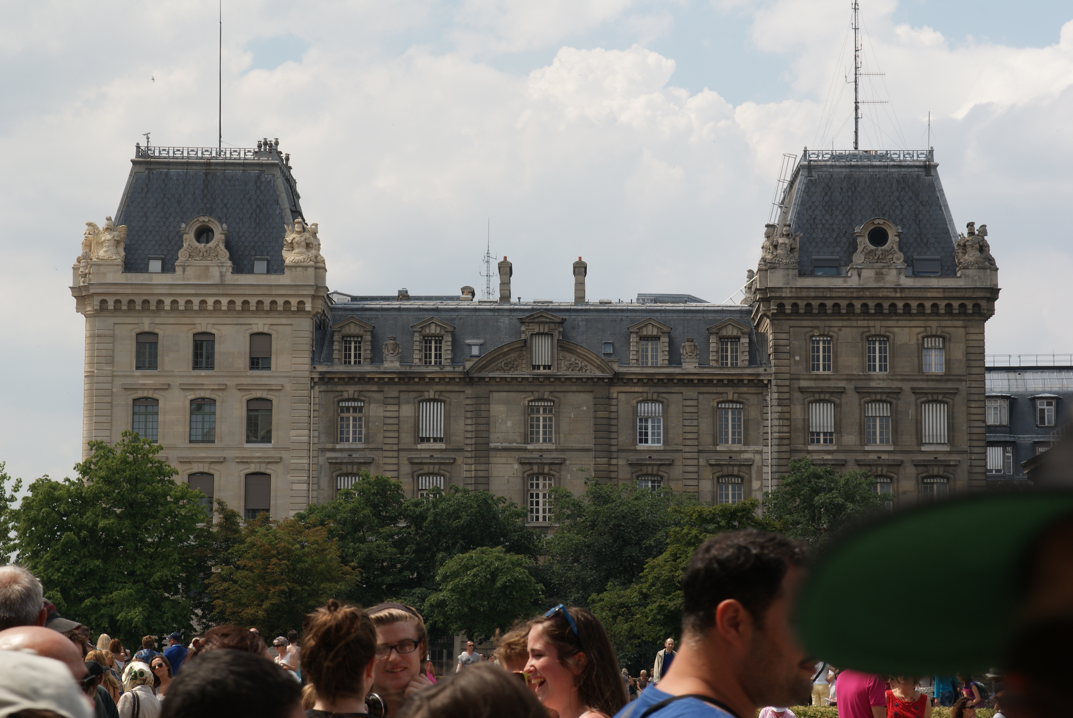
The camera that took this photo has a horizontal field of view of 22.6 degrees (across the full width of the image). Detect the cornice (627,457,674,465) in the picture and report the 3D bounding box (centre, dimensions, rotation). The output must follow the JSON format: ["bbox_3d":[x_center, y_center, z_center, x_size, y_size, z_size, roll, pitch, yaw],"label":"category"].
[{"bbox_3d":[6.217,5.575,146.454,2.560,0.412,0.420,0,-6,0],"label":"cornice"}]

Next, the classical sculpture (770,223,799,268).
[{"bbox_3d":[14.693,-6.748,159.026,1.837,2.607,1.300,0,-6,0],"label":"classical sculpture"}]

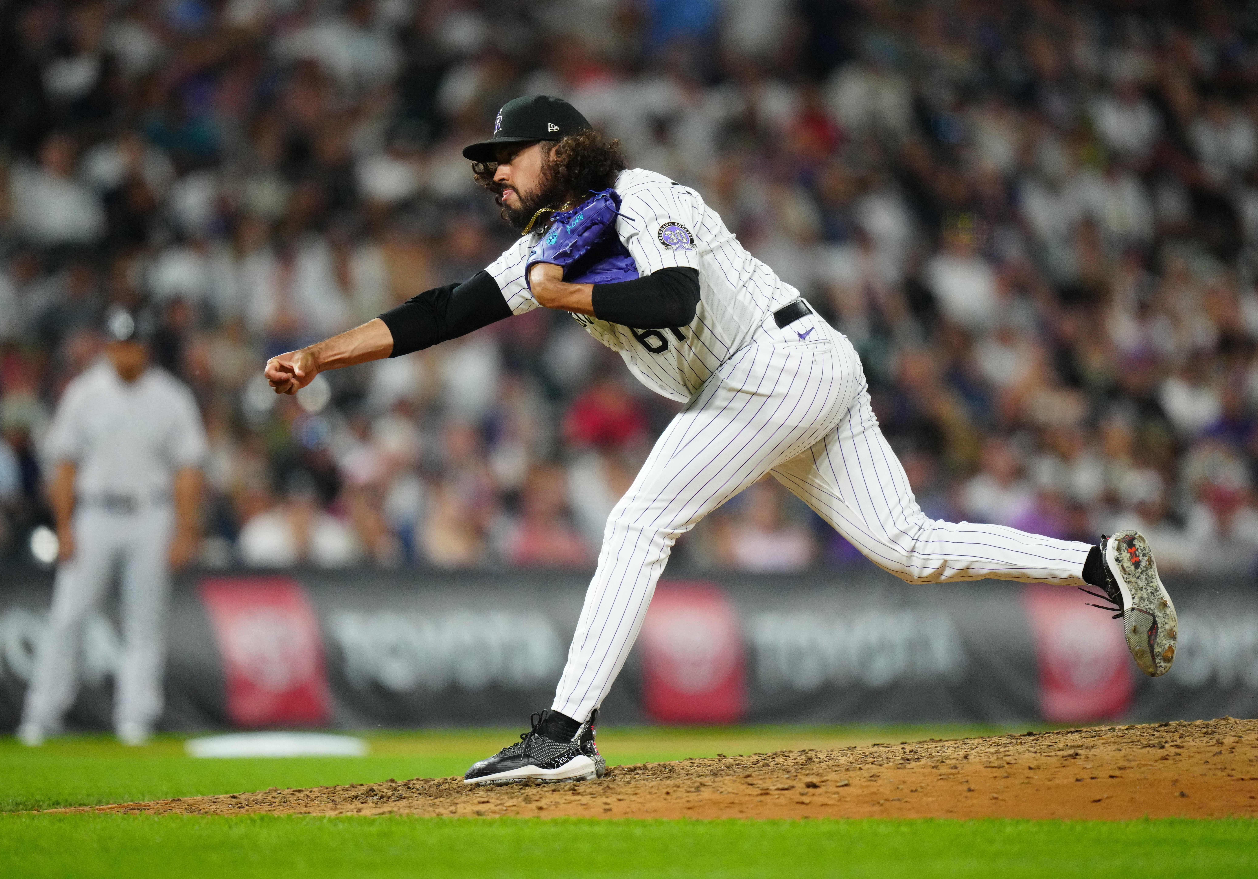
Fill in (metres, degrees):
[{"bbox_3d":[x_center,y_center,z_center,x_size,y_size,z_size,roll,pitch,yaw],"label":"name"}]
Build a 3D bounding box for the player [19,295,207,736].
[{"bbox_3d":[-2.059,0.346,58.500,0.660,1.750,0.380,0,-1,12],"label":"player"}]

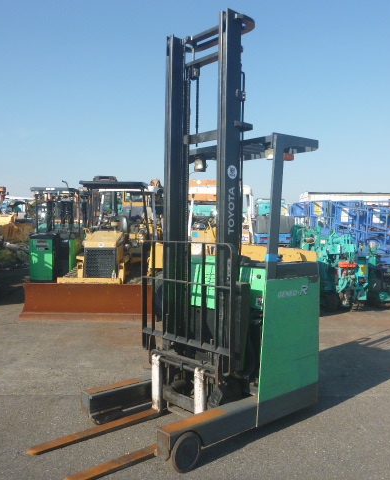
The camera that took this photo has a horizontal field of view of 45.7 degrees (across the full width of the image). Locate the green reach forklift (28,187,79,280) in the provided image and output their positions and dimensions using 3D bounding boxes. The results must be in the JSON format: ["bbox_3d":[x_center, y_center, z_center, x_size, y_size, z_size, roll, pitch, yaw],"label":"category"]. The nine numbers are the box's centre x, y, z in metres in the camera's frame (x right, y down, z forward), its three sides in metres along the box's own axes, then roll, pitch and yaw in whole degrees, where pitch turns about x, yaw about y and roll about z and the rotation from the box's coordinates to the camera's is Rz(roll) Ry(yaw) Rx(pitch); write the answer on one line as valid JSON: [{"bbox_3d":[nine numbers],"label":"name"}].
[{"bbox_3d":[-3.380,0.049,11.651,1.000,2.520,1.900,0,1,-1],"label":"green reach forklift"}]

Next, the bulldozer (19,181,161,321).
[{"bbox_3d":[-1.810,0.065,9.551,2.380,2.600,3.400,0,1,2],"label":"bulldozer"}]

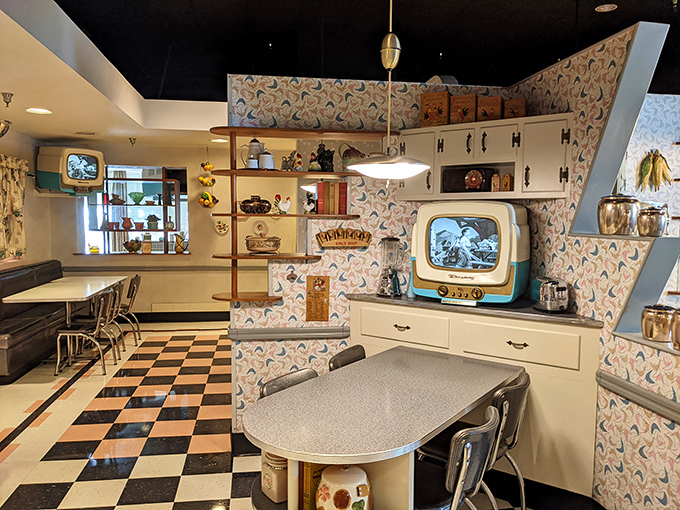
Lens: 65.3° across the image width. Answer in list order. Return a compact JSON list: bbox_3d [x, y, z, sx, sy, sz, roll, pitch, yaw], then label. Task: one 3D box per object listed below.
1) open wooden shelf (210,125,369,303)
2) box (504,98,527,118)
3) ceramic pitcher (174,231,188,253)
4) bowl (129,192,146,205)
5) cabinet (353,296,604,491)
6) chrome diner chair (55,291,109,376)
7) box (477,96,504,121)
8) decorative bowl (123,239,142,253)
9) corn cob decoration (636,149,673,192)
[{"bbox_3d":[-0.267,-0.258,3.494,1.126,1.090,0.300,0,4,-9],"label":"open wooden shelf"},{"bbox_3d":[1.040,-0.850,3.149,0.133,0.128,0.133,3,4,23],"label":"box"},{"bbox_3d":[-2.380,-0.160,7.968,0.208,0.287,0.135,0,4,-9],"label":"ceramic pitcher"},{"bbox_3d":[-2.975,-0.831,7.779,0.245,0.187,0.230,0,4,-9],"label":"bowl"},{"bbox_3d":[0.860,0.784,3.430,1.530,0.990,0.650,3,5,32],"label":"cabinet"},{"bbox_3d":[-2.607,0.766,5.432,0.530,0.830,0.420,0,4,-6],"label":"chrome diner chair"},{"bbox_3d":[0.920,-0.870,3.247,0.148,0.152,0.148,3,4,23],"label":"box"},{"bbox_3d":[-3.054,-0.127,7.815,0.255,0.195,0.255,0,4,-9],"label":"decorative bowl"},{"bbox_3d":[2.262,-0.608,3.830,0.245,0.305,0.100,1,4,-8],"label":"corn cob decoration"}]

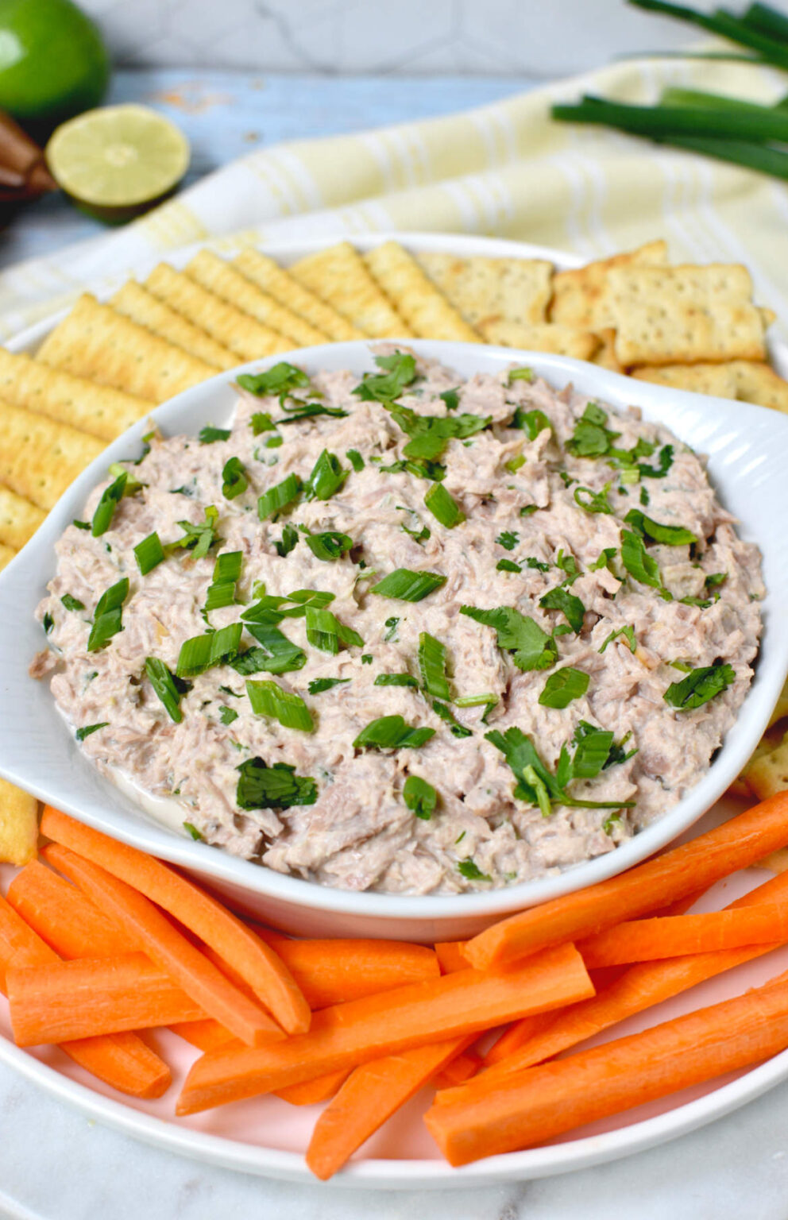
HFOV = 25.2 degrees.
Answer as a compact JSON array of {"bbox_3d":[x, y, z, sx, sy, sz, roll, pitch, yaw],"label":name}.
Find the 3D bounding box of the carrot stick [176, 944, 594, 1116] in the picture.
[{"bbox_3d":[-0.001,0.097,0.411,0.096,0.011,0.013,-14,51,-8],"label":"carrot stick"}]

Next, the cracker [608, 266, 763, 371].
[{"bbox_3d":[0.094,-0.097,0.573,0.046,0.005,0.046,1,50,0],"label":"cracker"}]

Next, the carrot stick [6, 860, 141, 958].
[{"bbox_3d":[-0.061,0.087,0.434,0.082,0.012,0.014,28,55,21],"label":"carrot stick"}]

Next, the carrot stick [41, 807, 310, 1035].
[{"bbox_3d":[-0.053,0.073,0.418,0.083,0.009,0.013,33,57,24],"label":"carrot stick"}]

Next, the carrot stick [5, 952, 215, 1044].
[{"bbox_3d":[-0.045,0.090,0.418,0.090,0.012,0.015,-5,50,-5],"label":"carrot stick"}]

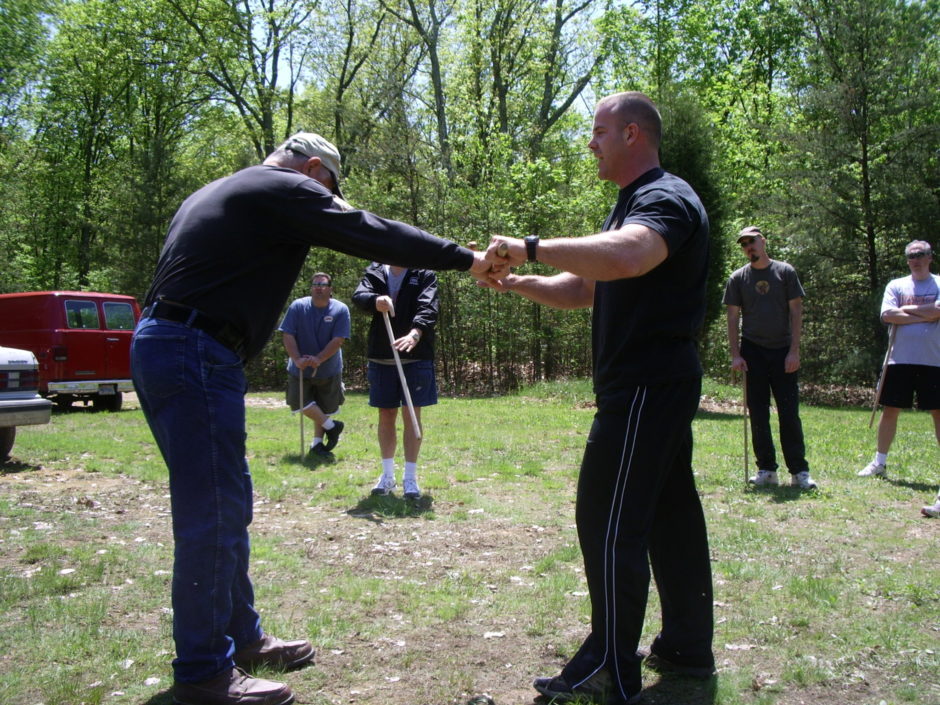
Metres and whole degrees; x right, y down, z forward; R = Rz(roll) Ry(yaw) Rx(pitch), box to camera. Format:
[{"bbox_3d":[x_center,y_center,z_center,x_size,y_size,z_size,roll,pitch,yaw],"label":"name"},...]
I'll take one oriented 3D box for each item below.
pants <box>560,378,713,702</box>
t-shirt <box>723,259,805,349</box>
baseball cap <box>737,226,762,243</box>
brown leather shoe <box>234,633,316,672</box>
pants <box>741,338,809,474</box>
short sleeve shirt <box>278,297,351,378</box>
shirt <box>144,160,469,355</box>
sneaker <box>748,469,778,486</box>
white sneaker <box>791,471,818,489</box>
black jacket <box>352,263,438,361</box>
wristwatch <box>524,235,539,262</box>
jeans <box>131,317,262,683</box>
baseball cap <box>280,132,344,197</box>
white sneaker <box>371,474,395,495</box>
[{"bbox_3d":[0.515,0.517,2.869,0.490,0.960,0.420,0,1,-5],"label":"pants"},{"bbox_3d":[1.992,-0.333,6.450,0.540,0.610,0.270,1,2,25],"label":"t-shirt"},{"bbox_3d":[1.889,-0.791,6.400,0.170,0.130,0.250,1,8,44],"label":"baseball cap"},{"bbox_3d":[-0.615,0.890,2.850,0.310,0.120,0.120,0,1,-12],"label":"brown leather shoe"},{"bbox_3d":[2.121,0.373,6.627,0.450,0.970,0.290,0,1,25],"label":"pants"},{"bbox_3d":[-1.325,-0.128,8.100,0.600,0.690,0.330,0,1,-14],"label":"short sleeve shirt"},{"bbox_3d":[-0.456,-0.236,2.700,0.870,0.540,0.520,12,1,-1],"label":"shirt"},{"bbox_3d":[2.048,0.871,6.620,0.290,0.115,0.110,-1,1,-38],"label":"sneaker"},{"bbox_3d":[2.312,0.878,6.570,0.110,0.115,0.290,0,1,-5],"label":"white sneaker"},{"bbox_3d":[-0.489,-0.270,6.236,0.570,0.670,0.400,0,1,3],"label":"black jacket"},{"bbox_3d":[0.173,-0.292,2.680,0.042,0.072,0.064,0,0,0],"label":"wristwatch"},{"bbox_3d":[-0.780,0.395,2.710,0.340,0.990,0.430,0,1,-2],"label":"jeans"},{"bbox_3d":[-0.441,-0.574,2.860,0.250,0.125,0.180,36,-8,-11],"label":"baseball cap"},{"bbox_3d":[-0.564,0.864,6.200,0.110,0.120,0.290,1,2,25],"label":"white sneaker"}]

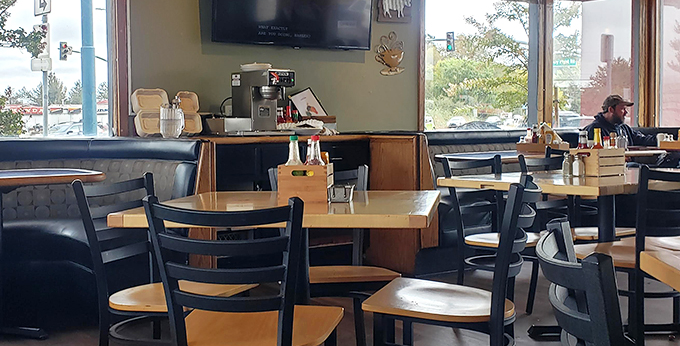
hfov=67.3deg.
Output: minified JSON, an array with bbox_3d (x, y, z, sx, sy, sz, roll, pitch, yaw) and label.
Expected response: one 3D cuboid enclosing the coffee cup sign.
[{"bbox_3d":[0.399,-0.959,4.100,0.272,0.365,0.030,-3,4,-22],"label":"coffee cup sign"}]

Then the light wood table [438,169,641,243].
[{"bbox_3d":[1.189,0.387,2.462,1.180,0.757,0.770,-4,4,-34],"label":"light wood table"}]

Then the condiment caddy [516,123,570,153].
[{"bbox_3d":[1.564,-0.259,3.944,0.340,0.250,0.220,2,5,40],"label":"condiment caddy"}]

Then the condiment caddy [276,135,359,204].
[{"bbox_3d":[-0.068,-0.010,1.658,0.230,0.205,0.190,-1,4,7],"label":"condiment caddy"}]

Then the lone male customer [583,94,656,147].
[{"bbox_3d":[2.635,-0.055,4.587,0.800,1.298,0.520,0,4,25],"label":"lone male customer"}]

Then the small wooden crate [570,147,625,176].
[{"bbox_3d":[1.227,-0.051,2.445,0.200,0.120,0.134,-4,4,-34],"label":"small wooden crate"}]

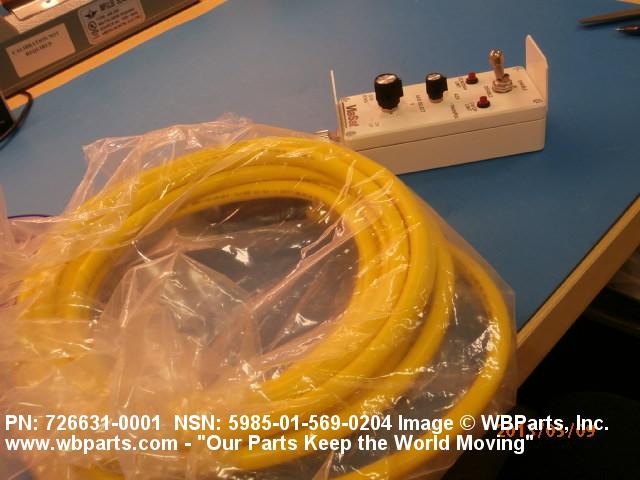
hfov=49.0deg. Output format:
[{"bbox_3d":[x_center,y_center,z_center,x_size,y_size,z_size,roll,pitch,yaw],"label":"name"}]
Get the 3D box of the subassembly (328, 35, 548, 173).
[{"bbox_3d":[0.089,-0.104,0.543,0.154,0.074,0.061,-9,39,4],"label":"subassembly"}]

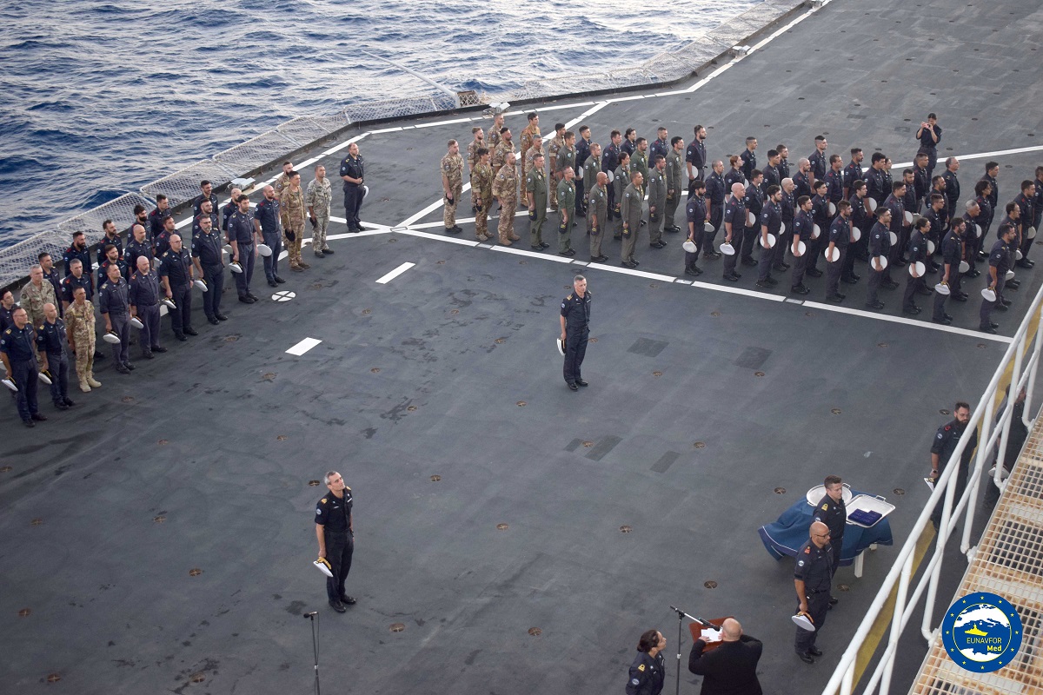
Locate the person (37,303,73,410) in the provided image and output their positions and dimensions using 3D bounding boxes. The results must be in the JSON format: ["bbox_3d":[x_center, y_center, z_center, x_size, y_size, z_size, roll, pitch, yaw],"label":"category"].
[{"bbox_3d":[-6.858,0.096,20.450,0.380,1.677,0.530,13,29,25],"label":"person"}]

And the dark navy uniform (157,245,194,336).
[{"bbox_3d":[-5.541,-0.905,22.693,0.340,1.512,0.530,13,29,25],"label":"dark navy uniform"}]

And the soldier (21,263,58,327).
[{"bbox_3d":[-7.508,-0.489,21.931,0.350,1.750,0.530,21,33,37],"label":"soldier"}]

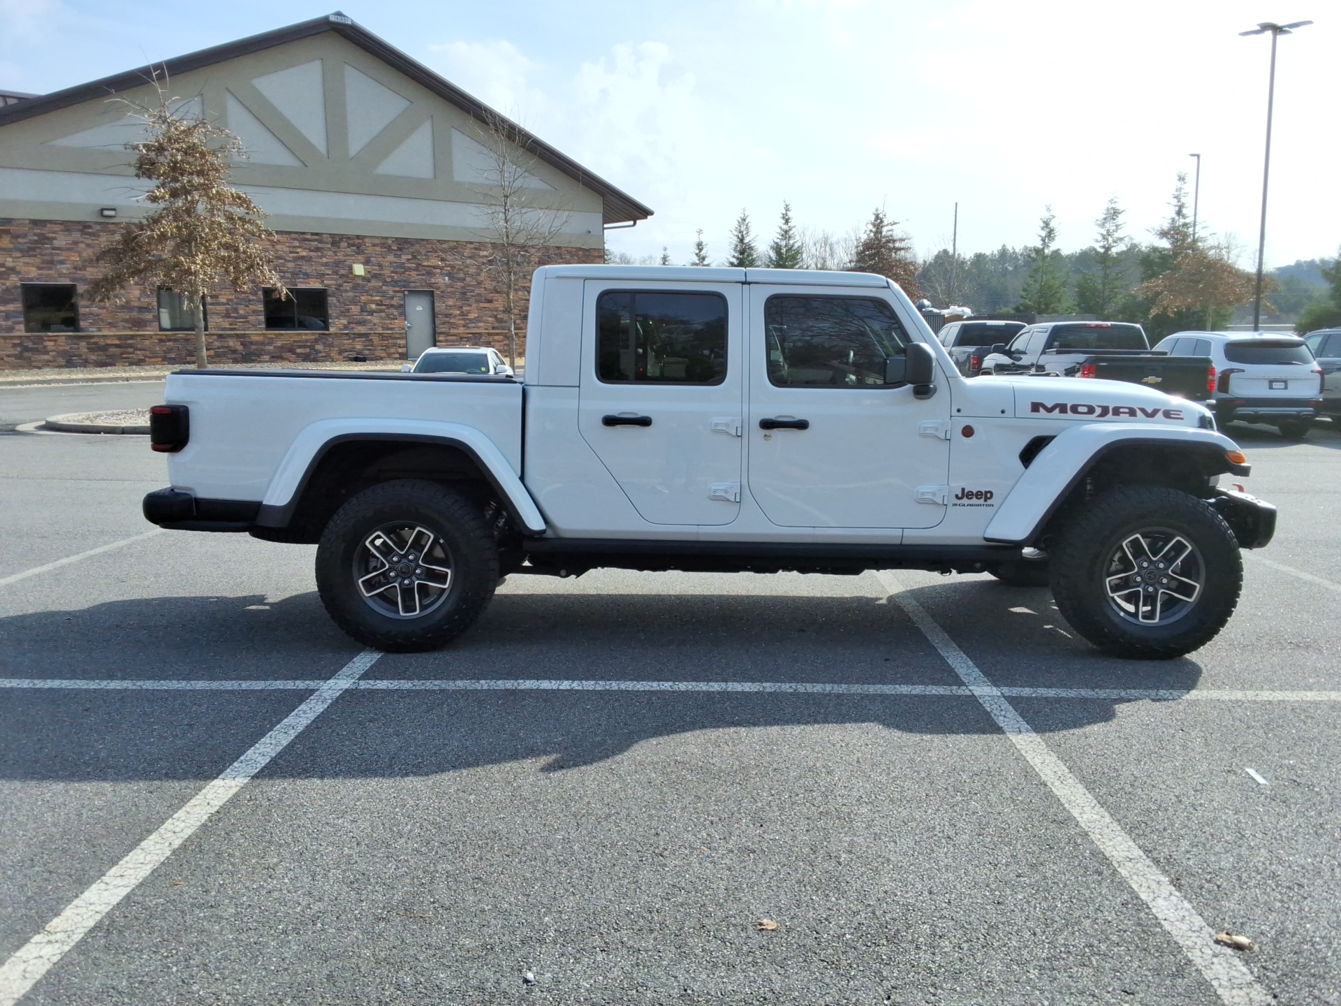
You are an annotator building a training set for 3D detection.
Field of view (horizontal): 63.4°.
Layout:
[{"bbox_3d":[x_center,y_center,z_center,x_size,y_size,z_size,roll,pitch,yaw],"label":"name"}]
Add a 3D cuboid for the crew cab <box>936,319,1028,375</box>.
[{"bbox_3d":[7.160,-3.073,24.689,2.030,1.950,5.850,0,8,2],"label":"crew cab"}]

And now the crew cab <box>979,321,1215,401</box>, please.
[{"bbox_3d":[7.051,-2.064,18.622,2.030,1.920,5.850,0,8,2],"label":"crew cab"}]

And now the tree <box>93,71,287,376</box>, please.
[{"bbox_3d":[-12.074,-6.821,26.793,5.000,7.100,5.000,0,8,0],"label":"tree"}]

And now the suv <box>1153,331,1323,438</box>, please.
[{"bbox_3d":[10.274,-2.316,20.681,1.990,1.780,5.000,0,8,3],"label":"suv"}]

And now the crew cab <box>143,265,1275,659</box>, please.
[{"bbox_3d":[0.290,-0.330,5.870,5.540,1.840,1.950,0,8,1],"label":"crew cab"}]

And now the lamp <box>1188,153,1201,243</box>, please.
[{"bbox_3d":[20.479,-9.091,43.136,0.600,9.189,0.300,0,8,0],"label":"lamp"}]

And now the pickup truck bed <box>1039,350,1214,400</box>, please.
[{"bbox_3d":[6.993,-1.949,16.815,1.980,0.630,2.000,0,8,2],"label":"pickup truck bed"}]

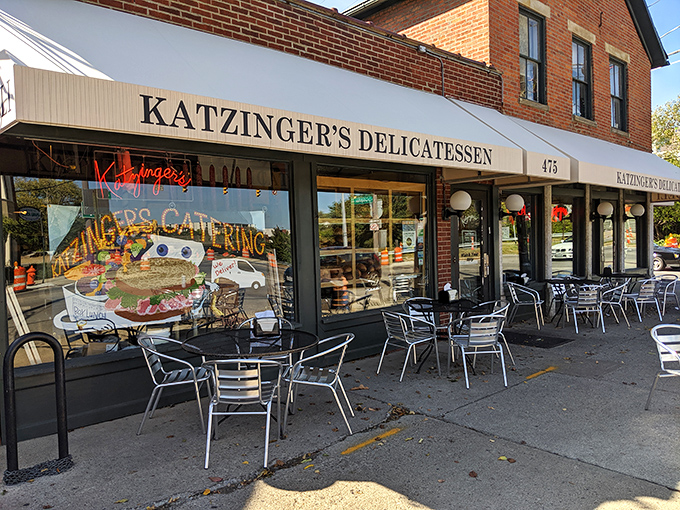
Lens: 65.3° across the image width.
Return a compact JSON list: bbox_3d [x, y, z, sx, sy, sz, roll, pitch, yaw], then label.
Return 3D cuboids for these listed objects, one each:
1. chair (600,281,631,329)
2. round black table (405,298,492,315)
[{"bbox_3d":[4.589,0.840,9.069,0.575,0.730,0.560,-2,2,3],"label":"chair"},{"bbox_3d":[1.206,0.927,6.010,0.950,0.720,0.950,-2,2,0],"label":"round black table"}]

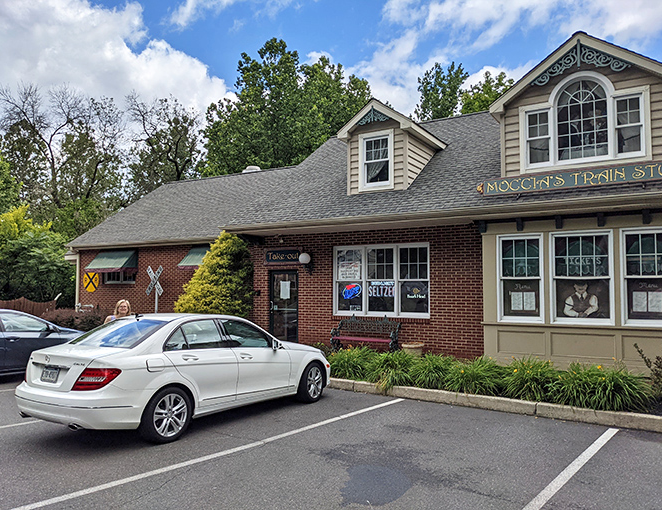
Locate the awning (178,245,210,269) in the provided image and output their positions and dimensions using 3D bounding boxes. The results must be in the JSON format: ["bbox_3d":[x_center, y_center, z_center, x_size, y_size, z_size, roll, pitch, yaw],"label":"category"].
[{"bbox_3d":[-3.514,0.062,15.334,1.980,0.700,0.540,-2,-4,32],"label":"awning"}]

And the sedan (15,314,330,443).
[{"bbox_3d":[-1.823,1.536,7.659,1.780,1.447,4.600,-2,-5,35],"label":"sedan"}]

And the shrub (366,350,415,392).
[{"bbox_3d":[1.056,2.022,9.442,0.874,0.586,0.850,1,-4,0],"label":"shrub"}]

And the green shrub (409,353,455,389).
[{"bbox_3d":[1.759,2.013,9.215,0.772,0.585,0.750,1,-4,0],"label":"green shrub"}]

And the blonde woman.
[{"bbox_3d":[-3.305,1.502,8.243,0.470,1.615,0.300,2,-4,-21],"label":"blonde woman"}]

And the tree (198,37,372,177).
[{"bbox_3d":[-2.470,-4.047,28.717,9.200,15.577,8.800,-2,-5,32],"label":"tree"}]

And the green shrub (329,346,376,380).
[{"bbox_3d":[0.421,2.049,9.986,0.915,0.598,0.800,-2,-5,32],"label":"green shrub"}]

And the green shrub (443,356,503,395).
[{"bbox_3d":[2.356,2.000,8.807,0.951,0.565,0.850,-2,-5,32],"label":"green shrub"}]

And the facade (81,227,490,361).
[{"bbox_3d":[-2.925,1.062,15.089,14.600,3.020,0.450,-2,-4,32],"label":"facade"}]

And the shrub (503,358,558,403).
[{"bbox_3d":[3.043,1.856,8.063,0.850,0.540,0.800,-2,-4,32],"label":"shrub"}]

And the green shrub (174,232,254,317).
[{"bbox_3d":[-2.979,0.950,13.387,2.150,3.060,2.150,-2,-4,32],"label":"green shrub"}]

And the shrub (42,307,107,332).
[{"bbox_3d":[-8.458,2.197,17.343,2.200,1.090,1.700,-2,-4,32],"label":"shrub"}]

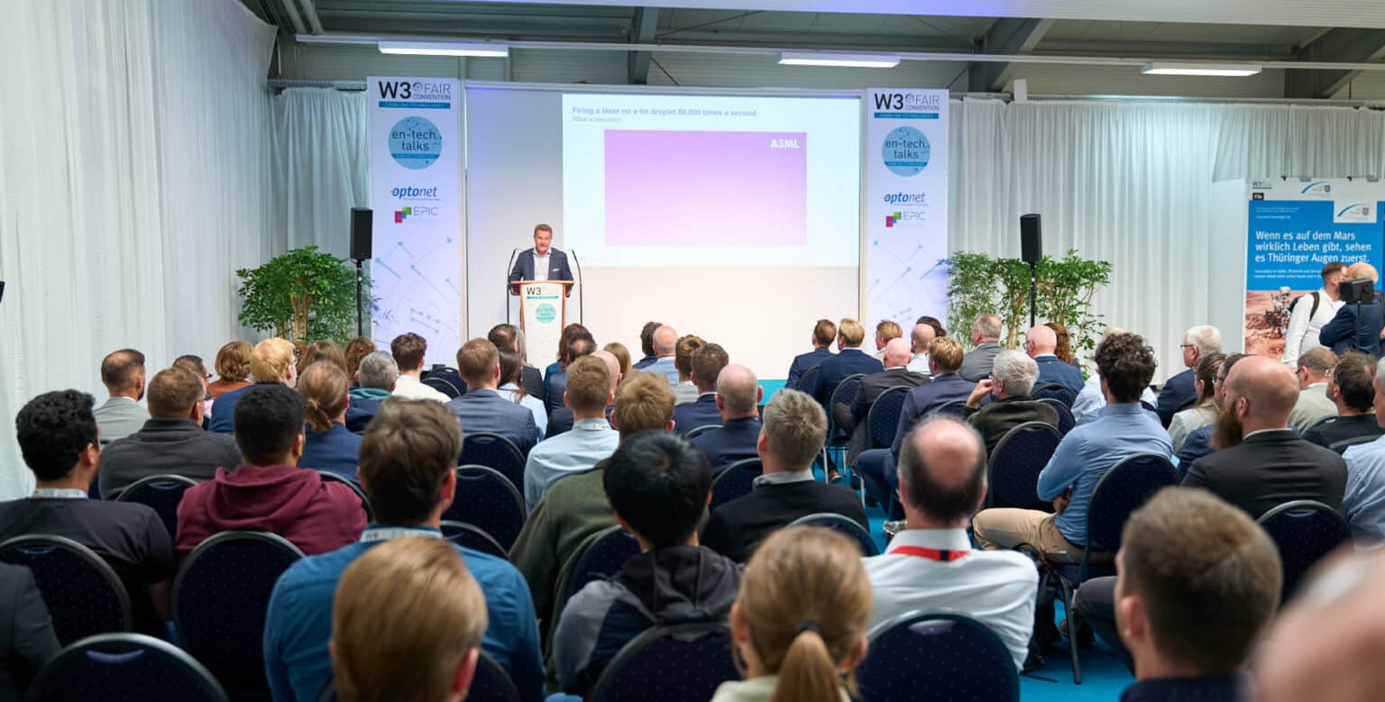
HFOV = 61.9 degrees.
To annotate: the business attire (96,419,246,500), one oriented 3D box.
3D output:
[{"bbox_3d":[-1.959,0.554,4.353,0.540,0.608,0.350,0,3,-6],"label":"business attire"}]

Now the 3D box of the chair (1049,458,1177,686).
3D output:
[{"bbox_3d":[1.794,0.863,4.982,0.450,0.920,0.560,-1,3,-11],"label":"chair"}]

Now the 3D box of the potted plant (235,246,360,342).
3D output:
[{"bbox_3d":[-4.100,-0.095,12.012,1.250,2.000,1.150,0,3,-7],"label":"potted plant"}]

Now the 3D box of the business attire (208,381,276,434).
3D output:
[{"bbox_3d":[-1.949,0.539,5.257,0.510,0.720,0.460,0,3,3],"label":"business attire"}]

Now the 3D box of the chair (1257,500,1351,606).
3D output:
[{"bbox_3d":[1.871,0.895,3.931,0.440,0.885,0.550,-1,3,-16],"label":"chair"}]

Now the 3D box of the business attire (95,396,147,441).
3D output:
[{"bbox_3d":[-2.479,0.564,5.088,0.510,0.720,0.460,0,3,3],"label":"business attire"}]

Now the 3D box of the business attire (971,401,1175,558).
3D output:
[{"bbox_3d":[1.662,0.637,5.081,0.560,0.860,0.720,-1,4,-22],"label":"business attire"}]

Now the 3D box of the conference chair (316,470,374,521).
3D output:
[{"bbox_3d":[-1.425,0.887,4.575,0.450,0.920,0.560,0,3,-6],"label":"conference chair"}]

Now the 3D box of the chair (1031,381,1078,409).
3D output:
[{"bbox_3d":[2.490,0.658,8.347,0.460,0.890,0.570,-1,3,-11],"label":"chair"}]

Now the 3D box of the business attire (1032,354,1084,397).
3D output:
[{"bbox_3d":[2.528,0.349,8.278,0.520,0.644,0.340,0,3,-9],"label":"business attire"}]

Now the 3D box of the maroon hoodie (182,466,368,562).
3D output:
[{"bbox_3d":[-1.250,0.620,3.436,0.530,0.571,0.360,0,3,-3],"label":"maroon hoodie"}]

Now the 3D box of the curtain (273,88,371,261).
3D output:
[{"bbox_3d":[-4.401,-1.201,13.955,1.400,3.900,0.200,0,3,-7],"label":"curtain"}]

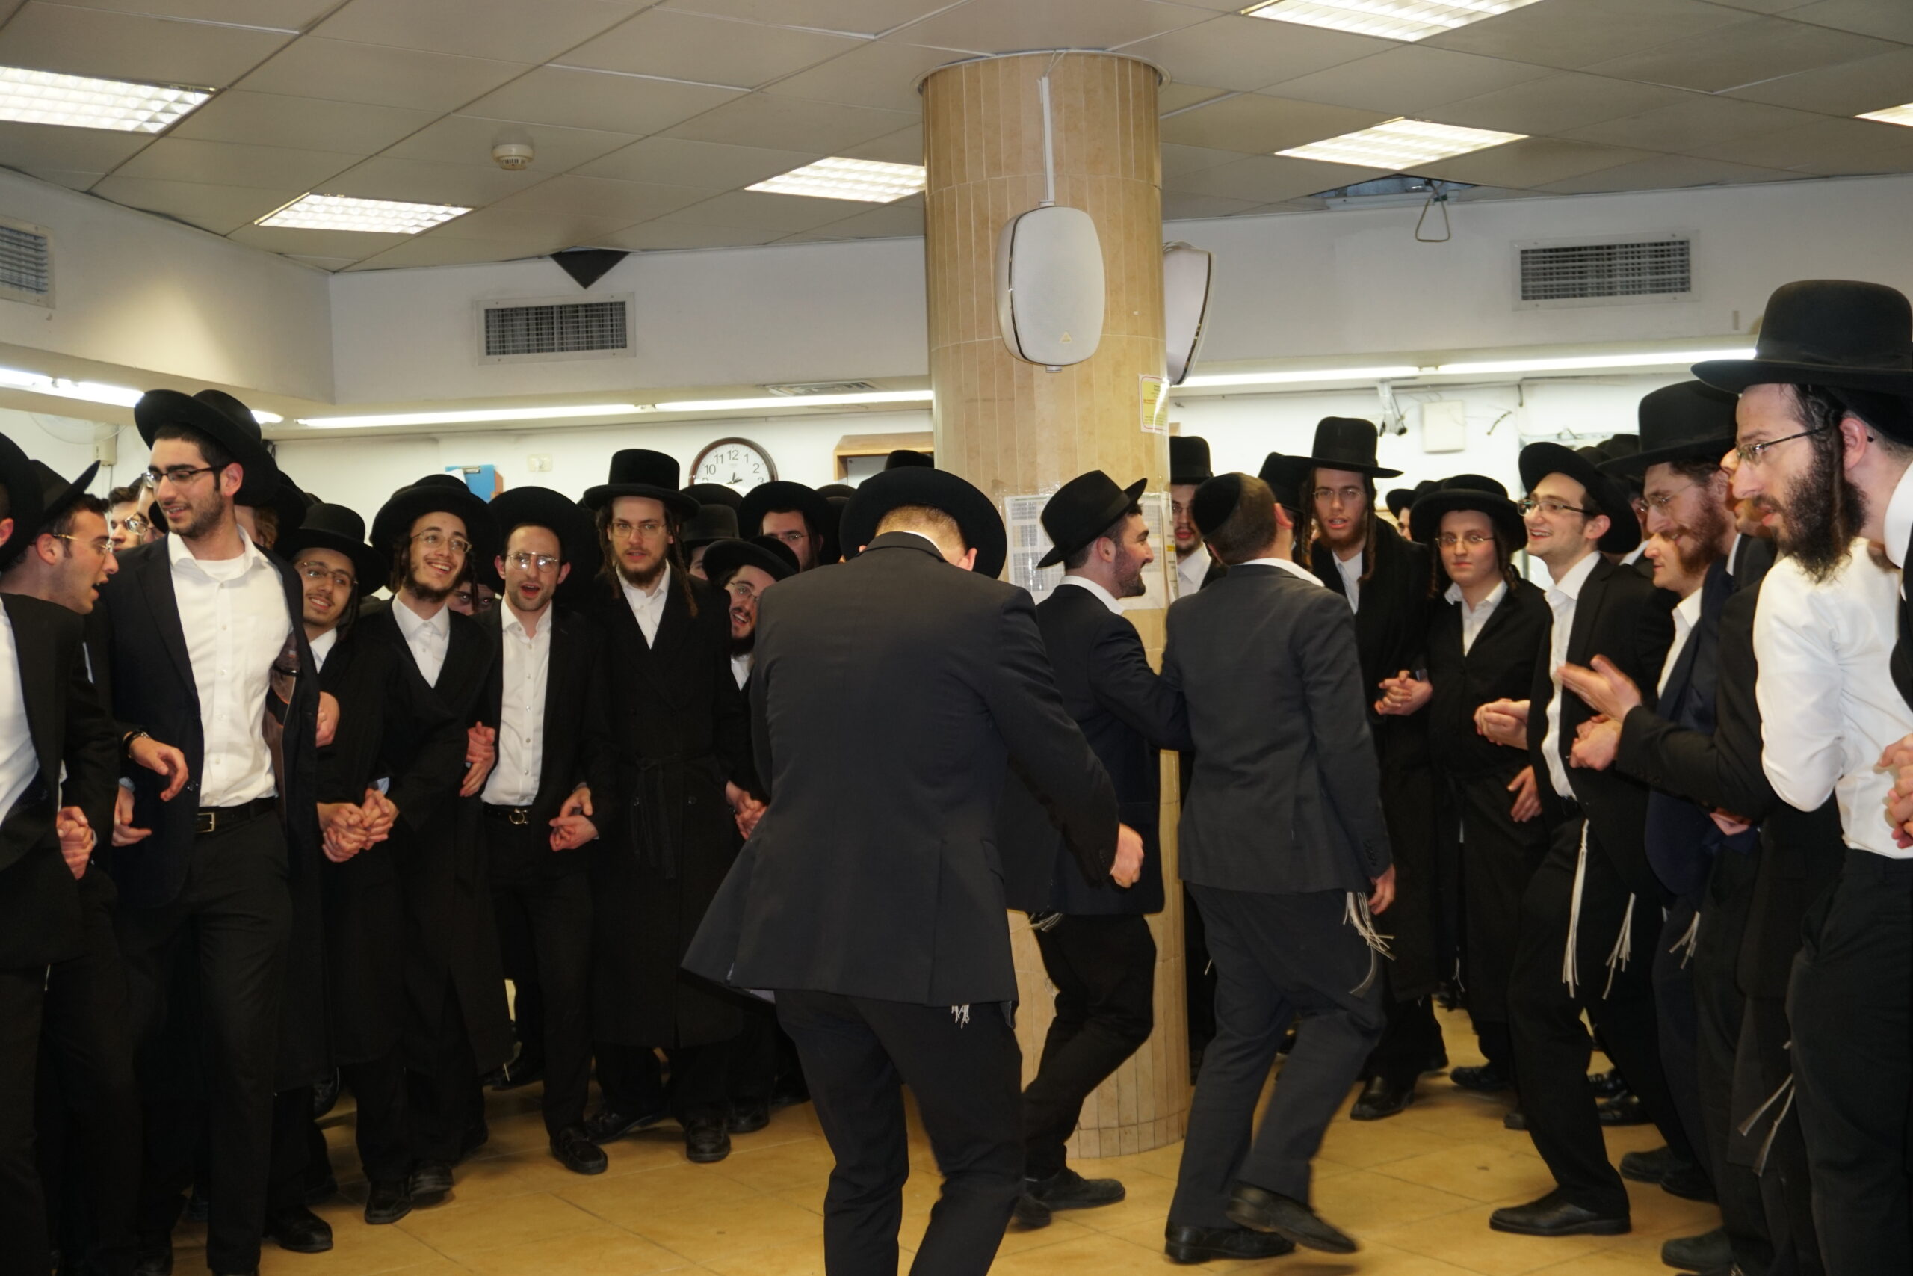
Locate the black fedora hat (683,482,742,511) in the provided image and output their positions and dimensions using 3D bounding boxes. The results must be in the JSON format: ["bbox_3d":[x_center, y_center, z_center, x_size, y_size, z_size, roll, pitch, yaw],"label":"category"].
[{"bbox_3d":[-0.767,-0.393,6.613,0.315,0.130,0.340,-2,-19,-12],"label":"black fedora hat"}]

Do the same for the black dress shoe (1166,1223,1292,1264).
[{"bbox_3d":[0.590,1.273,4.582,0.295,0.105,0.105,-2,1,-11],"label":"black dress shoe"}]

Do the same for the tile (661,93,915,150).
[{"bbox_3d":[-0.459,-1.458,6.017,0.600,0.020,0.600,-3,1,-35],"label":"tile"}]

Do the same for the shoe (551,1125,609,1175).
[{"bbox_3d":[-0.978,1.298,5.511,0.106,0.110,0.290,-2,1,-28],"label":"shoe"}]

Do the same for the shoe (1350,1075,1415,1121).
[{"bbox_3d":[1.174,1.232,5.805,0.108,0.105,0.295,-1,1,33],"label":"shoe"}]

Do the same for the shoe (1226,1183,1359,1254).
[{"bbox_3d":[0.699,1.195,4.390,0.288,0.105,0.100,17,-2,-8],"label":"shoe"}]

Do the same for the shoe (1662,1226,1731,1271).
[{"bbox_3d":[1.618,1.236,4.390,0.295,0.110,0.105,-2,1,6],"label":"shoe"}]

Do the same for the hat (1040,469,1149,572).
[{"bbox_3d":[0.291,-0.291,4.929,0.325,0.130,0.310,-40,2,-1],"label":"hat"}]

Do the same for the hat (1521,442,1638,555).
[{"bbox_3d":[1.426,-0.339,4.790,0.330,0.130,0.305,43,-17,-26],"label":"hat"}]

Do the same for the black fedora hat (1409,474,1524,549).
[{"bbox_3d":[1.466,-0.369,6.070,0.330,0.125,0.355,4,-25,22],"label":"black fedora hat"}]

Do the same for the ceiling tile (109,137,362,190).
[{"bbox_3d":[-2.127,-1.413,6.320,0.600,0.020,0.600,-2,1,-35],"label":"ceiling tile"}]

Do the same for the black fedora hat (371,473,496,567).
[{"bbox_3d":[-1.267,-0.288,5.172,0.315,0.130,0.335,4,-35,-14],"label":"black fedora hat"}]

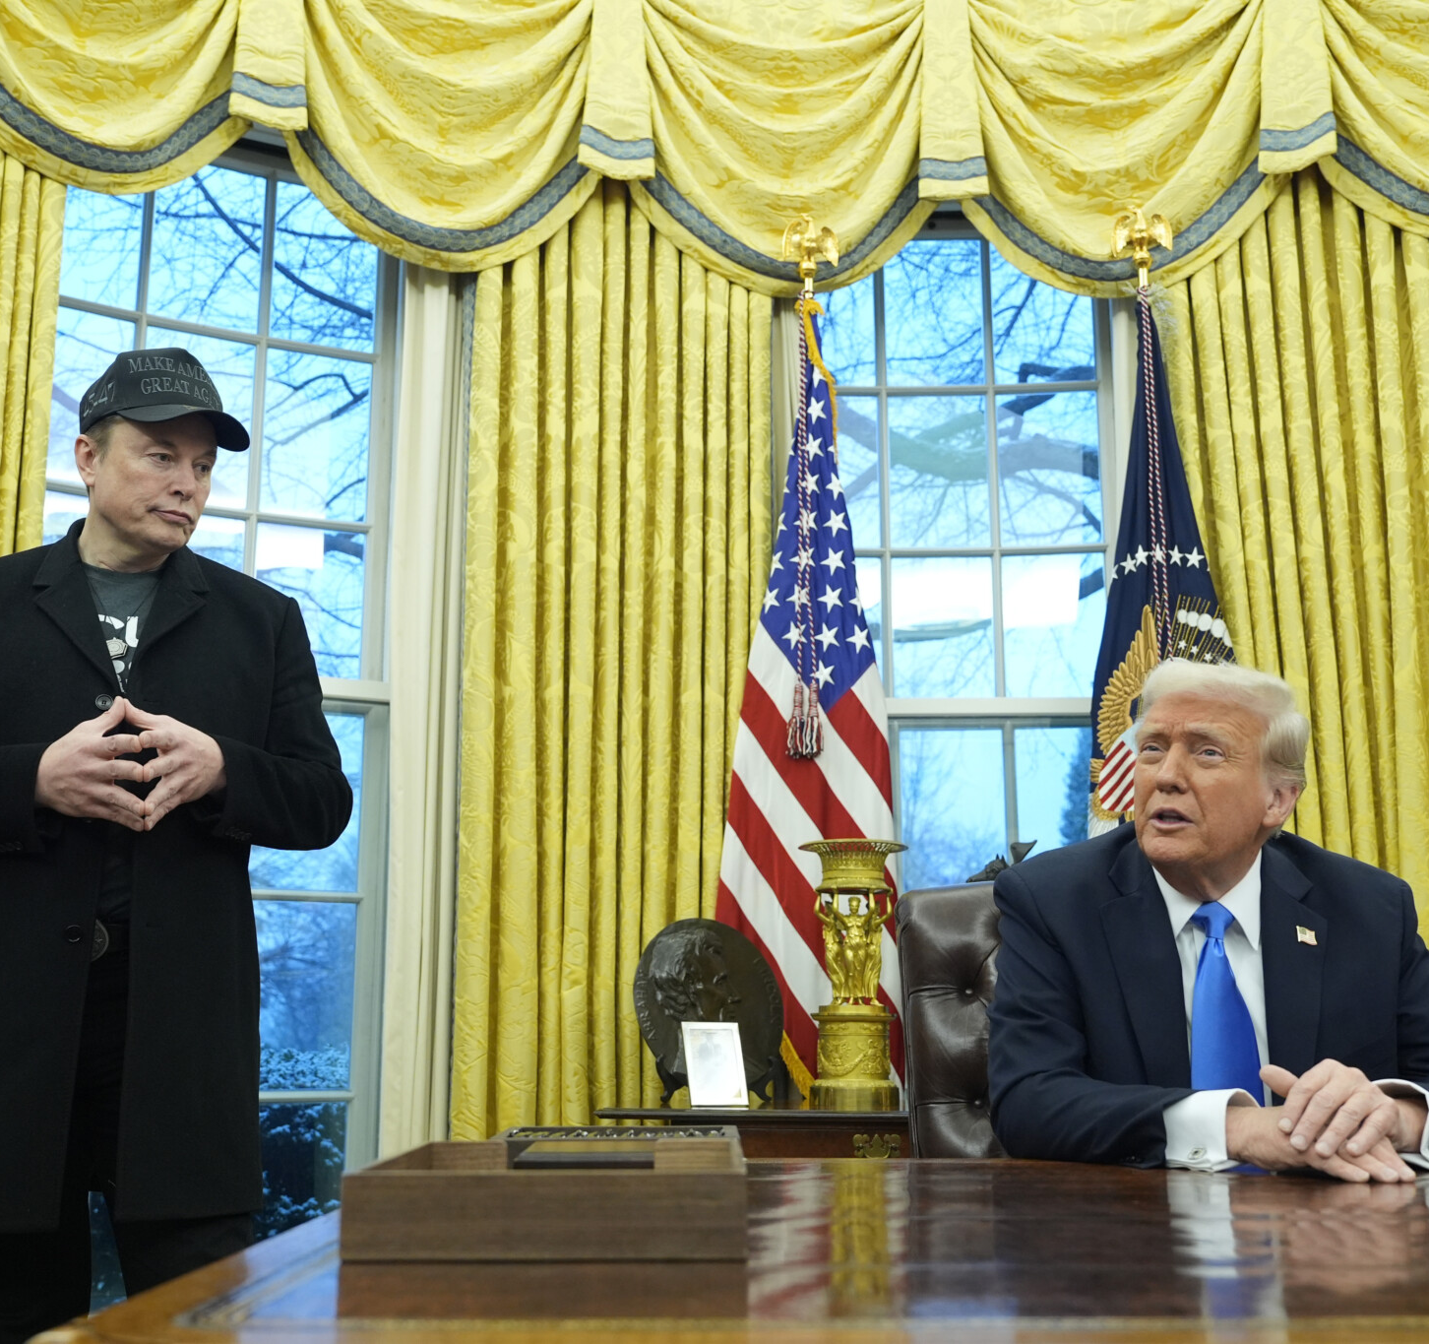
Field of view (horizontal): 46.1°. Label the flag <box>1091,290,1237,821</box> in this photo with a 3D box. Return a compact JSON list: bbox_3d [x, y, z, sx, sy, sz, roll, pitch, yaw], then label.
[{"bbox_3d":[1.030,0.064,3.877,0.420,2.000,0.280,0,-12,0],"label":"flag"}]

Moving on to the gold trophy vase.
[{"bbox_3d":[0.270,0.581,3.251,0.208,0.515,0.208,0,-12,0],"label":"gold trophy vase"}]

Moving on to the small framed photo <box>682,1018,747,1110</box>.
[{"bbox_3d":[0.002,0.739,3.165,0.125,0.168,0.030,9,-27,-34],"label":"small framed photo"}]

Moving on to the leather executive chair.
[{"bbox_3d":[0.630,0.852,2.198,0.700,1.200,0.740,-1,-12,3],"label":"leather executive chair"}]

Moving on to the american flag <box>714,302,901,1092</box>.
[{"bbox_3d":[0.220,0.075,3.925,0.430,2.000,0.280,0,-12,0],"label":"american flag"}]

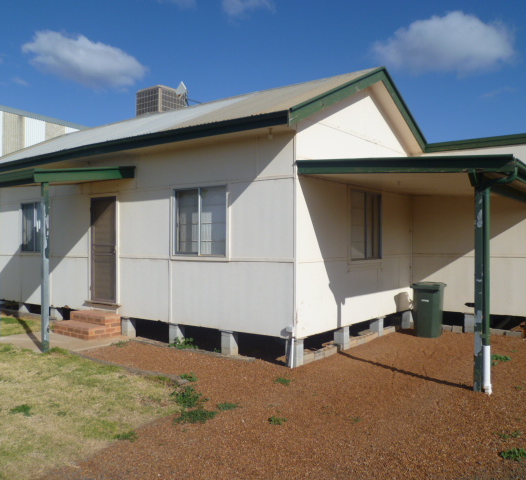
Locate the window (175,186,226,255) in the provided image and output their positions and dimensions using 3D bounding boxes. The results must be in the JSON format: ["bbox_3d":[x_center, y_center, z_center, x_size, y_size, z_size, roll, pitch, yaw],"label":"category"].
[{"bbox_3d":[-1.019,-0.301,8.285,1.166,1.122,0.110,0,0,38],"label":"window"}]

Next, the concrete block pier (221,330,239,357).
[{"bbox_3d":[-0.505,1.589,8.004,0.193,0.363,0.198,0,0,38],"label":"concrete block pier"}]

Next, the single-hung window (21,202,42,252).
[{"bbox_3d":[-5.037,-0.278,11.423,1.122,1.122,0.110,0,0,38],"label":"single-hung window"}]

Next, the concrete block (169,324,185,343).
[{"bbox_3d":[-1.505,1.659,9.114,0.195,0.335,0.195,0,-1,37],"label":"concrete block"}]

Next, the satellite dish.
[{"bbox_3d":[-1.953,-3.594,12.405,0.200,0.420,0.420,0,0,-41],"label":"satellite dish"}]

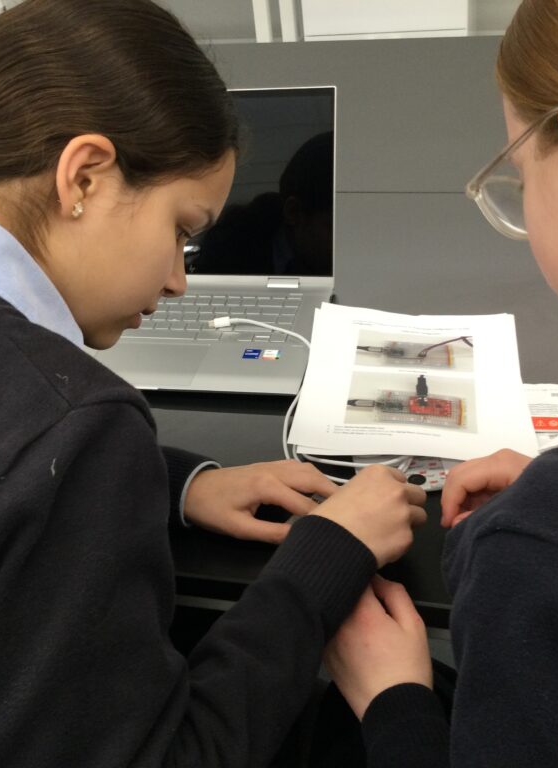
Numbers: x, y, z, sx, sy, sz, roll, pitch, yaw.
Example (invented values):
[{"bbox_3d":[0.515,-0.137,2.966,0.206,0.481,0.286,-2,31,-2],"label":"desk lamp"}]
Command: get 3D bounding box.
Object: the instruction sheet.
[{"bbox_3d":[0.135,-0.013,0.920,0.216,0.016,0.279,2,32,8],"label":"instruction sheet"}]

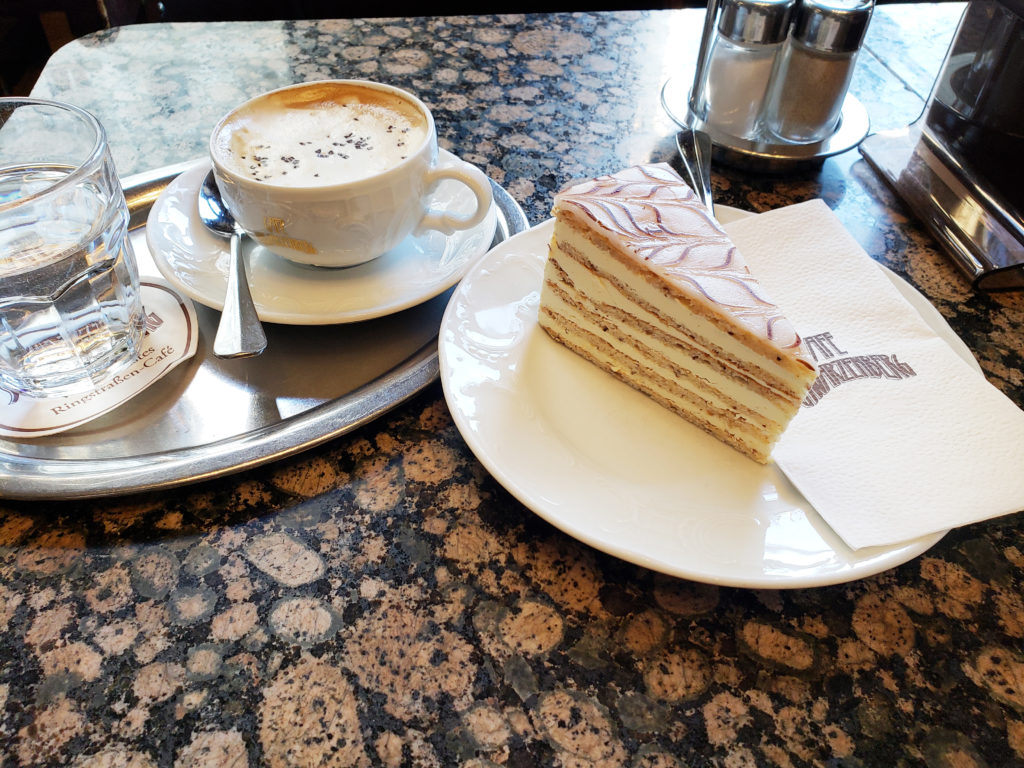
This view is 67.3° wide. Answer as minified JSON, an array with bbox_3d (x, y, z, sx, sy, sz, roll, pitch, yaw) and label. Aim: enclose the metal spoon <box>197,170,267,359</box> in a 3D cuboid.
[{"bbox_3d":[-0.117,-0.056,0.328,0.032,0.020,0.143,-10,46,-12],"label":"metal spoon"}]

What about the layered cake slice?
[{"bbox_3d":[0.065,-0.025,0.289,0.056,0.057,0.116,-21,50,-21],"label":"layered cake slice"}]

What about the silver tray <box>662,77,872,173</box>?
[{"bbox_3d":[0.147,-0.156,0.455,0.119,0.018,0.119,1,46,-1],"label":"silver tray"}]

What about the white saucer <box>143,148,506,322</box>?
[{"bbox_3d":[-0.084,-0.072,0.359,0.155,0.021,0.155,1,46,-1],"label":"white saucer"}]

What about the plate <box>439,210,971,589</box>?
[{"bbox_3d":[0.076,-0.007,0.306,0.208,0.022,0.208,1,46,-1],"label":"plate"}]

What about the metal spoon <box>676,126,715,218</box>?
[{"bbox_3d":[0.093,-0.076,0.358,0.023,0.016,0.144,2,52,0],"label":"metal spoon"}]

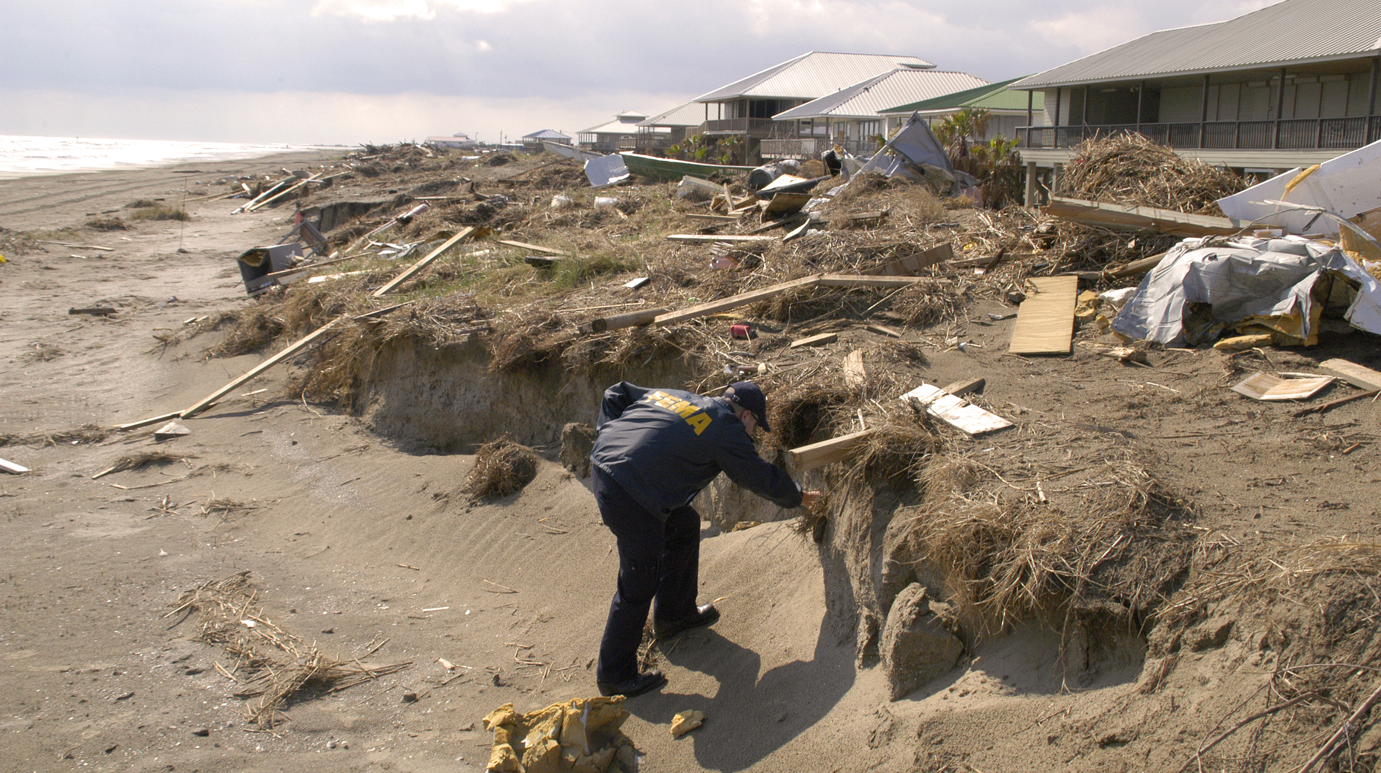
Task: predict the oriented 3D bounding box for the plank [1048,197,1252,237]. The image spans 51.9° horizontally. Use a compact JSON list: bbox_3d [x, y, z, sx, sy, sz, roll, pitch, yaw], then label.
[{"bbox_3d":[5.024,-1.889,15.900,0.150,0.280,4.000,-1,10,-15],"label":"plank"}]

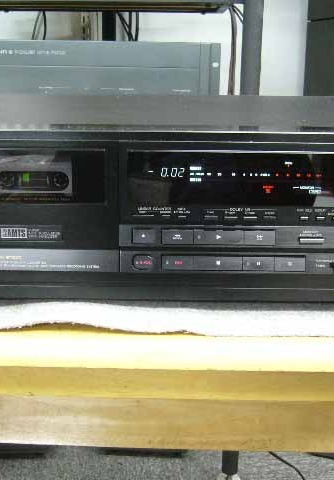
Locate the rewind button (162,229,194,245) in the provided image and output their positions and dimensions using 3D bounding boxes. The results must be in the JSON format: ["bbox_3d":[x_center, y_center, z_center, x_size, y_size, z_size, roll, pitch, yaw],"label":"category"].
[{"bbox_3d":[0.009,-0.002,0.510,0.025,0.012,0.006,1,17,0],"label":"rewind button"}]

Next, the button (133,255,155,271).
[{"bbox_3d":[-0.019,0.018,0.517,0.017,0.013,0.006,1,17,0],"label":"button"}]

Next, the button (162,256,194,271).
[{"bbox_3d":[0.009,0.019,0.517,0.025,0.012,0.006,1,17,0],"label":"button"}]

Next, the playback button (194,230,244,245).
[{"bbox_3d":[0.041,-0.002,0.510,0.039,0.012,0.006,1,17,0],"label":"playback button"}]

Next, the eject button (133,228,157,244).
[{"bbox_3d":[-0.018,-0.002,0.510,0.017,0.012,0.006,1,17,0],"label":"eject button"}]

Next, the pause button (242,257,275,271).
[{"bbox_3d":[0.074,0.020,0.517,0.025,0.012,0.006,1,17,0],"label":"pause button"}]

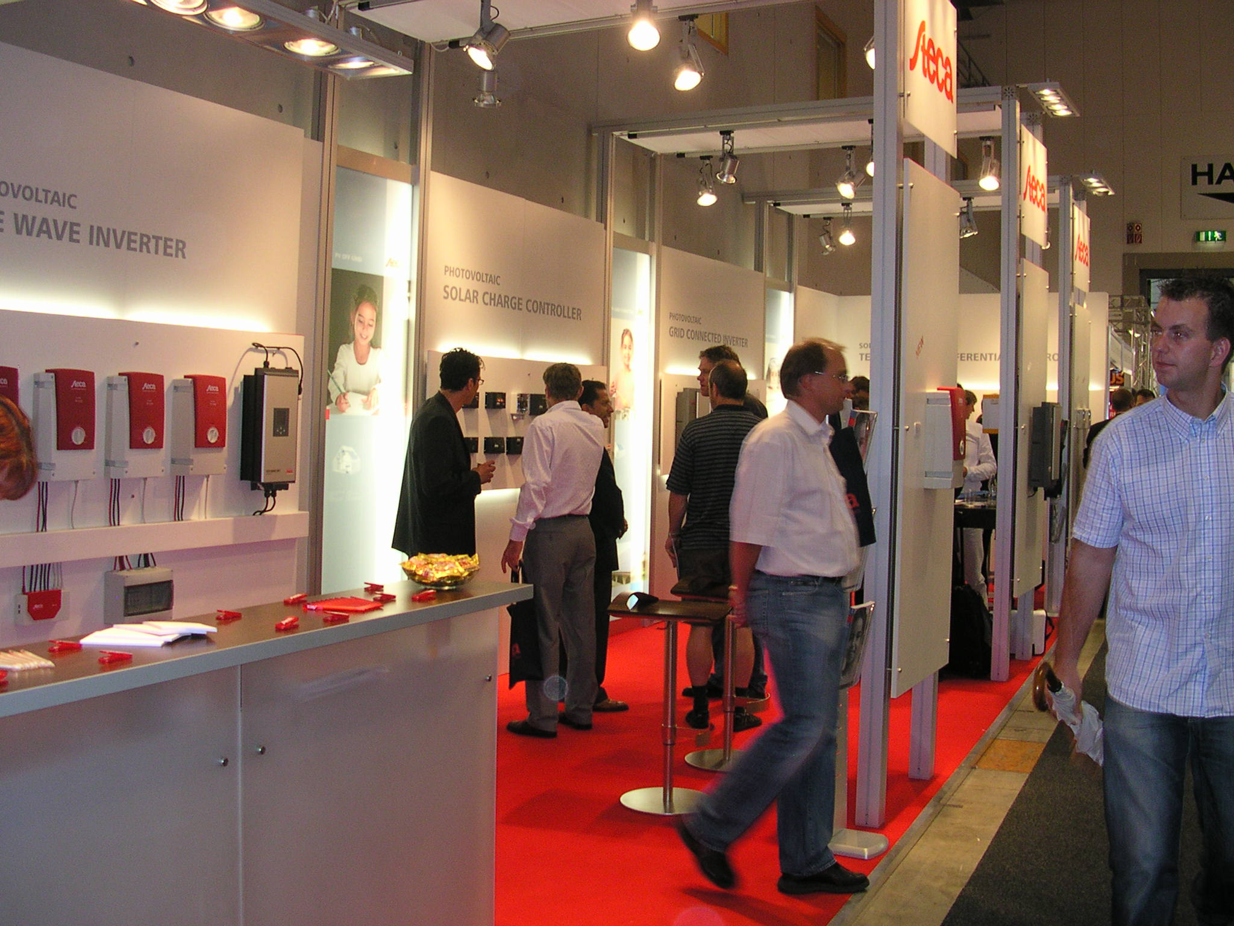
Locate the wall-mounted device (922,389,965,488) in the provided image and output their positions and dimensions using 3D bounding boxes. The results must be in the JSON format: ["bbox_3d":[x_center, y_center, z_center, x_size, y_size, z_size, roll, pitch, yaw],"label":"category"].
[{"bbox_3d":[1.332,-0.102,5.307,0.135,0.394,0.208,2,2,28],"label":"wall-mounted device"}]

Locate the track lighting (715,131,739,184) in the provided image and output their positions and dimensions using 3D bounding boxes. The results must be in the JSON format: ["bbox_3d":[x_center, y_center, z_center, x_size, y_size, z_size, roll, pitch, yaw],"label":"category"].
[{"bbox_3d":[0.725,-2.013,8.661,0.180,0.350,0.140,0,2,-30],"label":"track lighting"}]

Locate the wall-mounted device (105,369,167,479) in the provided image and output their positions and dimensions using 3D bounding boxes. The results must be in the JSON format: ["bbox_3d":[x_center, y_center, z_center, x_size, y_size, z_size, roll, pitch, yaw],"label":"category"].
[{"bbox_3d":[-1.799,-0.135,4.939,0.130,0.386,0.202,2,2,25],"label":"wall-mounted device"}]

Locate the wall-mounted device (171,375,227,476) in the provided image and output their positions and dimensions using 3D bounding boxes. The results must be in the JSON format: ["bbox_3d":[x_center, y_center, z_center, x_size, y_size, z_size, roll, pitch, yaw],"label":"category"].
[{"bbox_3d":[-1.657,-0.144,5.260,0.130,0.386,0.202,2,2,25],"label":"wall-mounted device"}]

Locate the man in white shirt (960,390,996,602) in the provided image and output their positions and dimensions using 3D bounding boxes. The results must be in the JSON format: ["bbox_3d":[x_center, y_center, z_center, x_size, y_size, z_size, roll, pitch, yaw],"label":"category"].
[{"bbox_3d":[2.645,0.347,10.031,0.500,1.790,0.360,1,2,-12],"label":"man in white shirt"}]

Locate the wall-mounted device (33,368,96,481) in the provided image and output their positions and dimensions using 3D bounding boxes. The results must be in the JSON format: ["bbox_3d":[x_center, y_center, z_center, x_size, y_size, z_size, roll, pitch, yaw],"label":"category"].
[{"bbox_3d":[-1.977,-0.139,4.741,0.135,0.400,0.208,2,2,28],"label":"wall-mounted device"}]

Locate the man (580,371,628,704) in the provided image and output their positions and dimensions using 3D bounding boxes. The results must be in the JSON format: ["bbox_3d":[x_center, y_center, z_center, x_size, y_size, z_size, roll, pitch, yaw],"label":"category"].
[{"bbox_3d":[-0.141,0.436,6.870,0.380,1.738,0.500,0,2,-24],"label":"man"}]

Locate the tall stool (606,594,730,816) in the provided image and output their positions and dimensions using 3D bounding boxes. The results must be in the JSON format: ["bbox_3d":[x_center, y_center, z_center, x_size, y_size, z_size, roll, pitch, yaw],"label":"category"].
[{"bbox_3d":[0.205,0.959,5.233,0.440,0.820,0.380,2,2,25],"label":"tall stool"}]

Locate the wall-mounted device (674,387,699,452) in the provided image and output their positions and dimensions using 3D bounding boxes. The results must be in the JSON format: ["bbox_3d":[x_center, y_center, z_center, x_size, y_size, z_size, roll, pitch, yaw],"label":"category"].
[{"bbox_3d":[0.575,-0.294,10.021,0.150,0.540,0.250,2,2,28],"label":"wall-mounted device"}]

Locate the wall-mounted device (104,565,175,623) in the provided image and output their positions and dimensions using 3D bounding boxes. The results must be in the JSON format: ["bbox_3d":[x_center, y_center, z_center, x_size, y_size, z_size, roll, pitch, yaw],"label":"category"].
[{"bbox_3d":[-1.829,0.510,5.060,0.115,0.208,0.258,2,2,25],"label":"wall-mounted device"}]

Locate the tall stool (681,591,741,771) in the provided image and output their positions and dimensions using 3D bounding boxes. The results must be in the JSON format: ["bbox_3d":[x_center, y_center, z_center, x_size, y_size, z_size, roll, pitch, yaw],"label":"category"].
[{"bbox_3d":[0.512,0.933,5.925,0.420,0.810,0.400,2,2,28],"label":"tall stool"}]

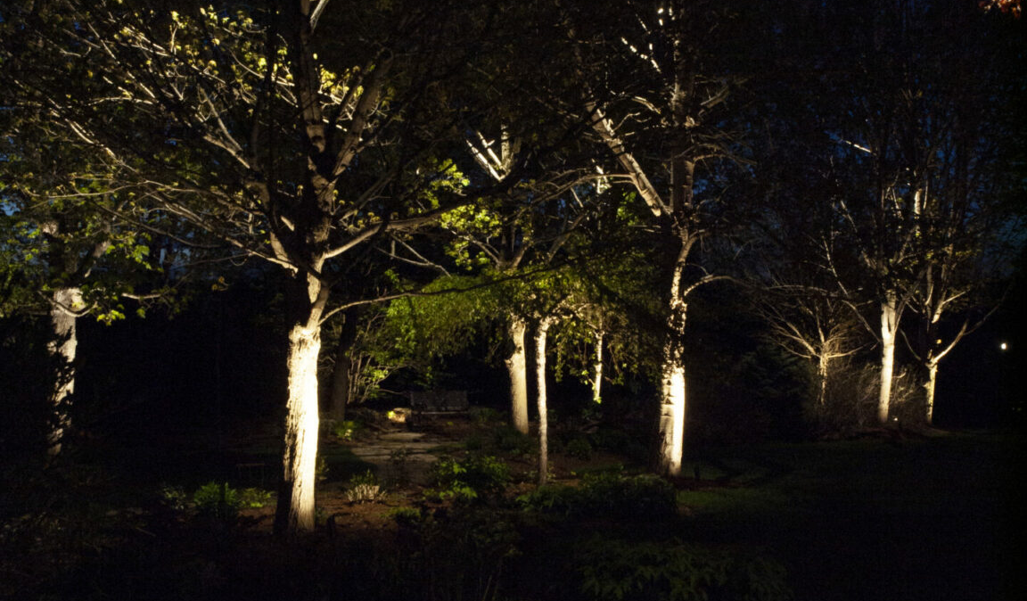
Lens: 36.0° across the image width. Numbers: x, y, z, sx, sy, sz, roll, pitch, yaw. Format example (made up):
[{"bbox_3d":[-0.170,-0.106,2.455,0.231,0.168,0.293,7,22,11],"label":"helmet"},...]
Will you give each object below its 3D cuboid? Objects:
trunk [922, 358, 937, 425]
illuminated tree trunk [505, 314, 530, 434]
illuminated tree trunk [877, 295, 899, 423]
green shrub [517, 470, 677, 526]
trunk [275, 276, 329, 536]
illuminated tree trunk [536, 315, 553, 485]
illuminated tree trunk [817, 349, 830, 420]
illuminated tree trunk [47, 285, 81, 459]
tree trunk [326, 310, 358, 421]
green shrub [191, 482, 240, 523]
[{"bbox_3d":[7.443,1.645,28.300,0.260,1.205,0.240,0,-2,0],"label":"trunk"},{"bbox_3d":[0.065,1.264,27.300,0.390,2.067,0.360,0,-2,0],"label":"illuminated tree trunk"},{"bbox_3d":[7.549,1.174,31.855,0.409,2.671,0.360,0,-2,0],"label":"illuminated tree trunk"},{"bbox_3d":[0.770,1.775,14.600,1.460,0.450,1.100,0,-2,0],"label":"green shrub"},{"bbox_3d":[-1.744,0.868,13.032,0.427,2.150,0.400,0,-2,0],"label":"trunk"},{"bbox_3d":[0.343,1.119,17.800,0.170,1.913,0.150,0,-2,0],"label":"illuminated tree trunk"},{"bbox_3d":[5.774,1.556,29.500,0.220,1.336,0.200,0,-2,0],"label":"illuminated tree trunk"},{"bbox_3d":[-6.262,0.999,22.053,0.448,2.430,0.450,0,-2,0],"label":"illuminated tree trunk"},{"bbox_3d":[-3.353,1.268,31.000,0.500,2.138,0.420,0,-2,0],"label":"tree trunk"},{"bbox_3d":[-2.680,1.817,14.260,0.434,0.353,0.420,0,-2,0],"label":"green shrub"}]

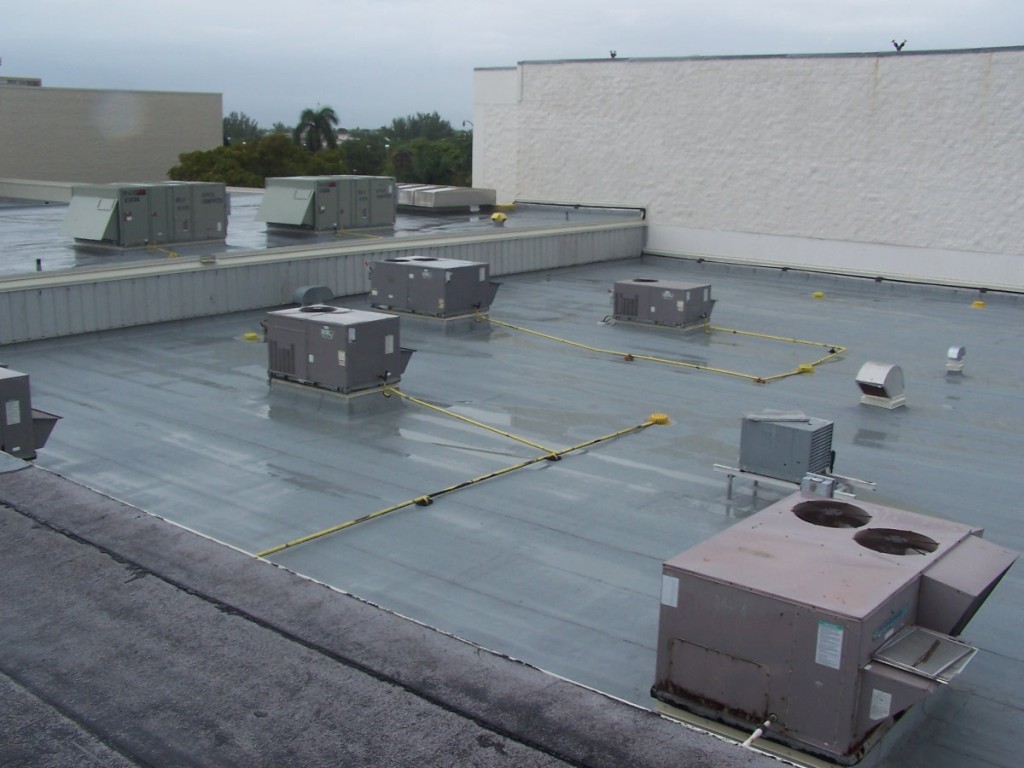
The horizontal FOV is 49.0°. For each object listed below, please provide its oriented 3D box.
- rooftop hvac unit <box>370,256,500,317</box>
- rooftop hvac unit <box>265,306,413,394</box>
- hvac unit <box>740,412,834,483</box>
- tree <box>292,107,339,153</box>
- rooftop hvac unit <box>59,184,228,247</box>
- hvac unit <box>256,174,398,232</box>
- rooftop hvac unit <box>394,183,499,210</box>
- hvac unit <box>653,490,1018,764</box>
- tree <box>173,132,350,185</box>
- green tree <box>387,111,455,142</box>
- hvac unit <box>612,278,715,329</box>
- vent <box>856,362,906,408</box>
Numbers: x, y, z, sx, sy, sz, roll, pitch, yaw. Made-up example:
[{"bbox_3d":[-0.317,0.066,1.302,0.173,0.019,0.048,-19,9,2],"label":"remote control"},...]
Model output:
[{"bbox_3d":[-1.752,-2.237,25.605,2.287,1.064,1.765,10,16,38],"label":"rooftop hvac unit"},{"bbox_3d":[-2.816,-0.630,18.450,1.933,1.071,1.453,10,16,38],"label":"rooftop hvac unit"},{"bbox_3d":[3.347,0.747,13.719,0.903,0.686,0.613,10,16,38],"label":"hvac unit"},{"bbox_3d":[-18.320,-19.570,106.370,4.600,12.990,4.600,1,12,0],"label":"tree"},{"bbox_3d":[-10.047,-4.616,30.406,2.337,1.481,3.768,10,16,38],"label":"rooftop hvac unit"},{"bbox_3d":[-5.886,-5.739,35.480,2.329,1.512,3.947,10,16,38],"label":"hvac unit"},{"bbox_3d":[-3.760,-7.661,46.020,5.015,0.609,3.680,10,16,38],"label":"rooftop hvac unit"},{"bbox_3d":[2.535,1.751,8.375,1.958,1.024,2.270,10,16,38],"label":"hvac unit"},{"bbox_3d":[-15.900,-11.000,73.090,11.000,10.330,8.800,1,12,0],"label":"tree"},{"bbox_3d":[-11.460,-27.410,141.440,8.500,13.610,8.000,1,12,0],"label":"green tree"},{"bbox_3d":[3.558,-1.893,25.998,1.866,0.840,1.451,10,16,38],"label":"hvac unit"},{"bbox_3d":[6.199,-0.002,18.964,0.600,0.740,1.000,10,16,38],"label":"vent"}]

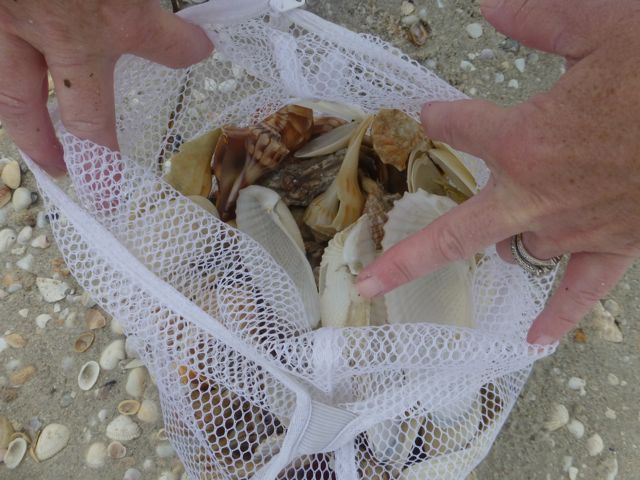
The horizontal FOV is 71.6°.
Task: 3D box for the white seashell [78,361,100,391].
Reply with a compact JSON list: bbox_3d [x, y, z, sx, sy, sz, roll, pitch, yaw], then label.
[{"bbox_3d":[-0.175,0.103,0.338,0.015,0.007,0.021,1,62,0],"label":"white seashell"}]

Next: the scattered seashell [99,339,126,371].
[{"bbox_3d":[-0.186,0.104,0.399,0.019,0.010,0.026,9,62,5],"label":"scattered seashell"}]

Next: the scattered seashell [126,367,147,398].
[{"bbox_3d":[-0.161,0.124,0.388,0.016,0.009,0.025,0,62,0],"label":"scattered seashell"}]

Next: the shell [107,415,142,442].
[{"bbox_3d":[-0.164,0.157,0.370,0.030,0.010,0.017,13,63,7],"label":"shell"}]

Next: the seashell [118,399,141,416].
[{"bbox_3d":[-0.163,0.144,0.379,0.018,0.006,0.011,7,62,4],"label":"seashell"}]

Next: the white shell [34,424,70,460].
[{"bbox_3d":[-0.219,0.166,0.365,0.025,0.011,0.028,26,65,13],"label":"white shell"}]

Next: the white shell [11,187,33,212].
[{"bbox_3d":[-0.320,-0.044,0.476,0.018,0.011,0.029,-19,64,-10],"label":"white shell"}]

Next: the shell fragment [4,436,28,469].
[{"bbox_3d":[-0.248,0.175,0.362,0.014,0.007,0.022,3,62,2],"label":"shell fragment"}]

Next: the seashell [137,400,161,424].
[{"bbox_3d":[-0.146,0.146,0.377,0.017,0.009,0.018,-29,66,-15],"label":"seashell"}]

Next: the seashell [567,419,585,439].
[{"bbox_3d":[0.214,0.158,0.372,0.013,0.006,0.014,11,63,6],"label":"seashell"}]

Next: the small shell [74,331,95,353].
[{"bbox_3d":[-0.214,0.094,0.406,0.014,0.007,0.019,26,65,13],"label":"small shell"}]

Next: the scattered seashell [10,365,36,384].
[{"bbox_3d":[-0.262,0.120,0.392,0.021,0.007,0.012,-33,67,-16],"label":"scattered seashell"}]

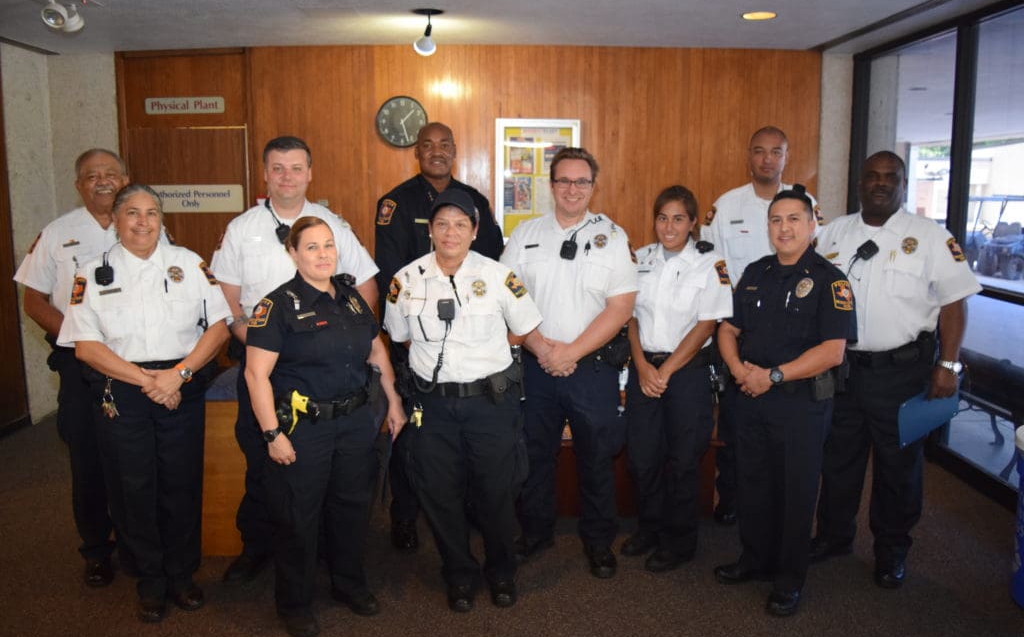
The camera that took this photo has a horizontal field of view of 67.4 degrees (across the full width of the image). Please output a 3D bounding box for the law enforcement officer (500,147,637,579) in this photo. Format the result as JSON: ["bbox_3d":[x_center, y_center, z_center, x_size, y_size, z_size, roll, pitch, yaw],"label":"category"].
[{"bbox_3d":[0.236,0.192,3.213,0.580,1.780,0.420,2,9,15],"label":"law enforcement officer"}]

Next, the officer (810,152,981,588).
[{"bbox_3d":[1.528,0.196,3.168,0.640,1.759,0.420,4,10,24],"label":"officer"}]

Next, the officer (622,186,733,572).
[{"bbox_3d":[0.703,0.256,3.284,0.470,1.630,0.370,6,11,33],"label":"officer"}]

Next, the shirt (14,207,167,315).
[{"bbox_3d":[-1.673,-0.174,3.100,0.590,0.570,0.310,-5,10,-28],"label":"shirt"}]

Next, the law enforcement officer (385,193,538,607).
[{"bbox_3d":[-0.161,0.310,2.937,0.580,1.596,0.380,0,9,3],"label":"law enforcement officer"}]

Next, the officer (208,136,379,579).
[{"bbox_3d":[-0.863,0.178,3.117,0.630,1.809,0.400,-2,9,-15],"label":"officer"}]

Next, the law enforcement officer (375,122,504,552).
[{"bbox_3d":[-0.333,0.103,3.434,0.600,1.890,0.370,-2,9,-13],"label":"law enforcement officer"}]

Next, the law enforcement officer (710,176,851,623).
[{"bbox_3d":[1.037,0.309,2.945,0.540,1.630,0.430,8,12,42],"label":"law enforcement officer"}]

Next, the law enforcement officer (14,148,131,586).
[{"bbox_3d":[-1.638,0.201,3.091,0.600,1.771,0.400,-4,10,-24],"label":"law enforcement officer"}]

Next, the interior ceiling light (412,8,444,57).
[{"bbox_3d":[-0.498,-1.694,4.550,0.185,0.275,0.210,-2,9,-10],"label":"interior ceiling light"}]

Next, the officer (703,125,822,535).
[{"bbox_3d":[1.183,0.037,3.712,0.580,1.901,0.380,2,9,15],"label":"officer"}]

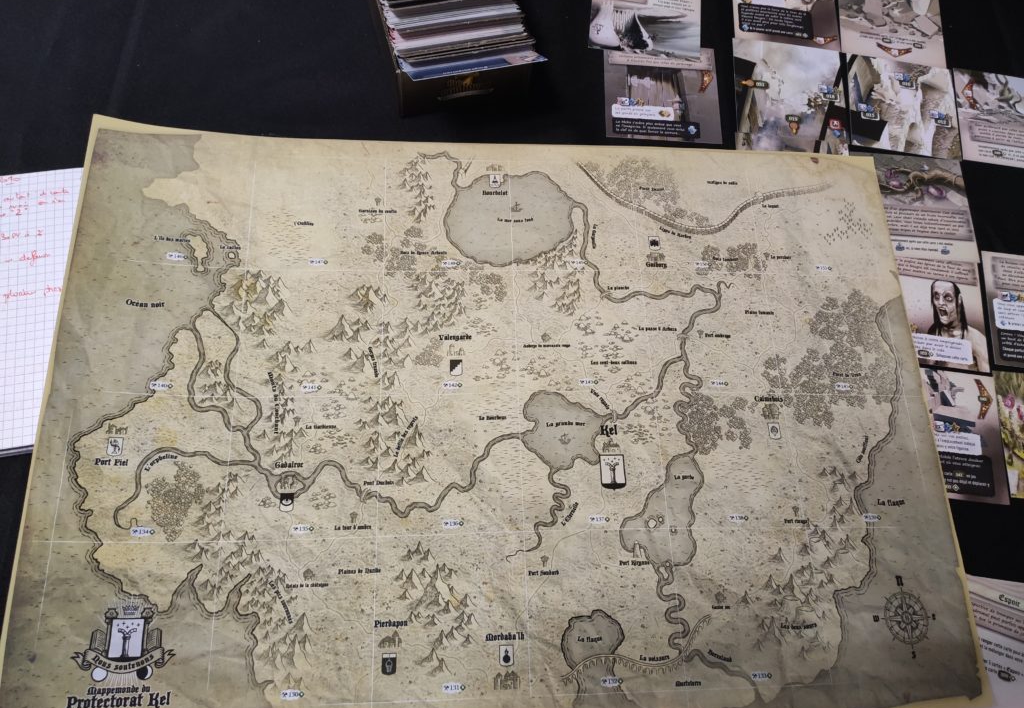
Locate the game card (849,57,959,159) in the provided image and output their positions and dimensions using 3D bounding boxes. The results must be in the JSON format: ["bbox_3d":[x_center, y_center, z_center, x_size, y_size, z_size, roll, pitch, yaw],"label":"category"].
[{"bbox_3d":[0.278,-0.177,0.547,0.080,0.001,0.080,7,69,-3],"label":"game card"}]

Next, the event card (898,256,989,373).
[{"bbox_3d":[0.264,-0.030,0.492,0.080,0.001,0.080,8,69,-3],"label":"event card"}]

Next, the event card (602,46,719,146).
[{"bbox_3d":[0.104,-0.182,0.533,0.080,0.001,0.080,3,70,-4],"label":"event card"}]

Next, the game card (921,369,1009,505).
[{"bbox_3d":[0.257,0.047,0.463,0.080,0.001,0.080,7,69,-3],"label":"game card"}]

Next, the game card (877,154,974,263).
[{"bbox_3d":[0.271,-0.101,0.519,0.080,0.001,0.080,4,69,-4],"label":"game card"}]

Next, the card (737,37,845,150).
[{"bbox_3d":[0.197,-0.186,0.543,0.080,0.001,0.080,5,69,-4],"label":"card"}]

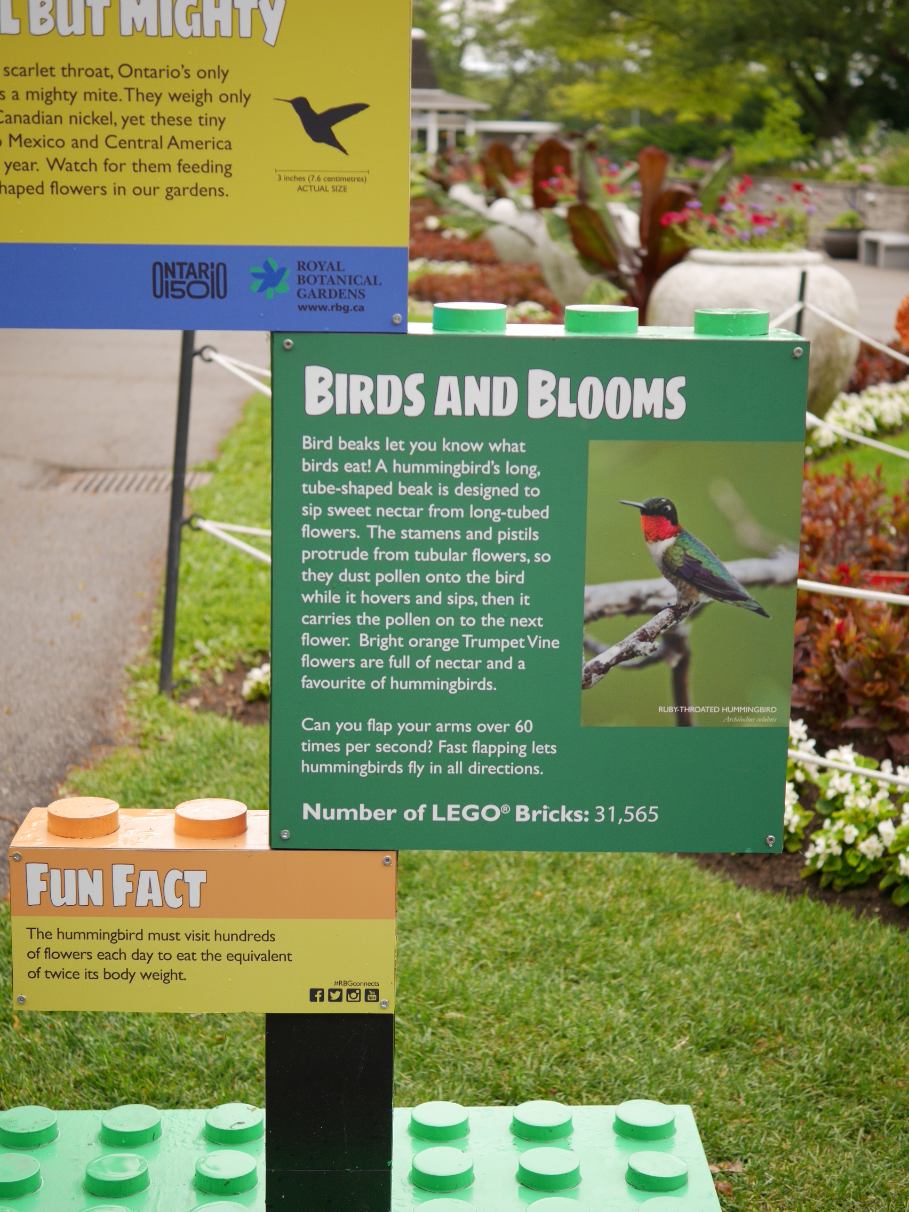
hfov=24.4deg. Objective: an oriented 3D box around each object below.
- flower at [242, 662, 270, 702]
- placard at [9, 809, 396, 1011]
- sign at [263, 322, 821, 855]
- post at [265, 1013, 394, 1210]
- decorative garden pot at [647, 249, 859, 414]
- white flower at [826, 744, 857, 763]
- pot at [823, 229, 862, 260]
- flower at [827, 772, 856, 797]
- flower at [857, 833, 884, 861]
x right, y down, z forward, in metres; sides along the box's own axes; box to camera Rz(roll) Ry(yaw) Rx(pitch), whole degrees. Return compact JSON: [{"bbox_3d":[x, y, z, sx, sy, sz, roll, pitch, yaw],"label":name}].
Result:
[{"bbox_3d":[-0.505,0.196,5.400,0.085,0.100,0.075,0,12,-5],"label":"flower"},{"bbox_3d":[-0.223,0.269,1.916,0.339,0.168,0.118,1,12,-2],"label":"placard"},{"bbox_3d":[0.068,-0.026,1.864,0.452,0.472,0.123,1,12,-2],"label":"sign"},{"bbox_3d":[-0.115,0.474,1.961,0.115,0.251,0.115,1,12,-2],"label":"post"},{"bbox_3d":[1.600,-1.427,11.250,1.130,0.960,1.130,3,12,8],"label":"decorative garden pot"},{"bbox_3d":[0.792,0.301,4.300,0.062,0.042,0.048,3,12,11],"label":"white flower"},{"bbox_3d":[5.392,-4.993,29.000,0.580,0.440,0.580,3,12,10],"label":"pot"},{"bbox_3d":[0.773,0.357,4.200,0.057,0.050,0.045,3,12,11],"label":"flower"},{"bbox_3d":[0.809,0.468,4.080,0.054,0.053,0.045,3,12,12],"label":"flower"}]

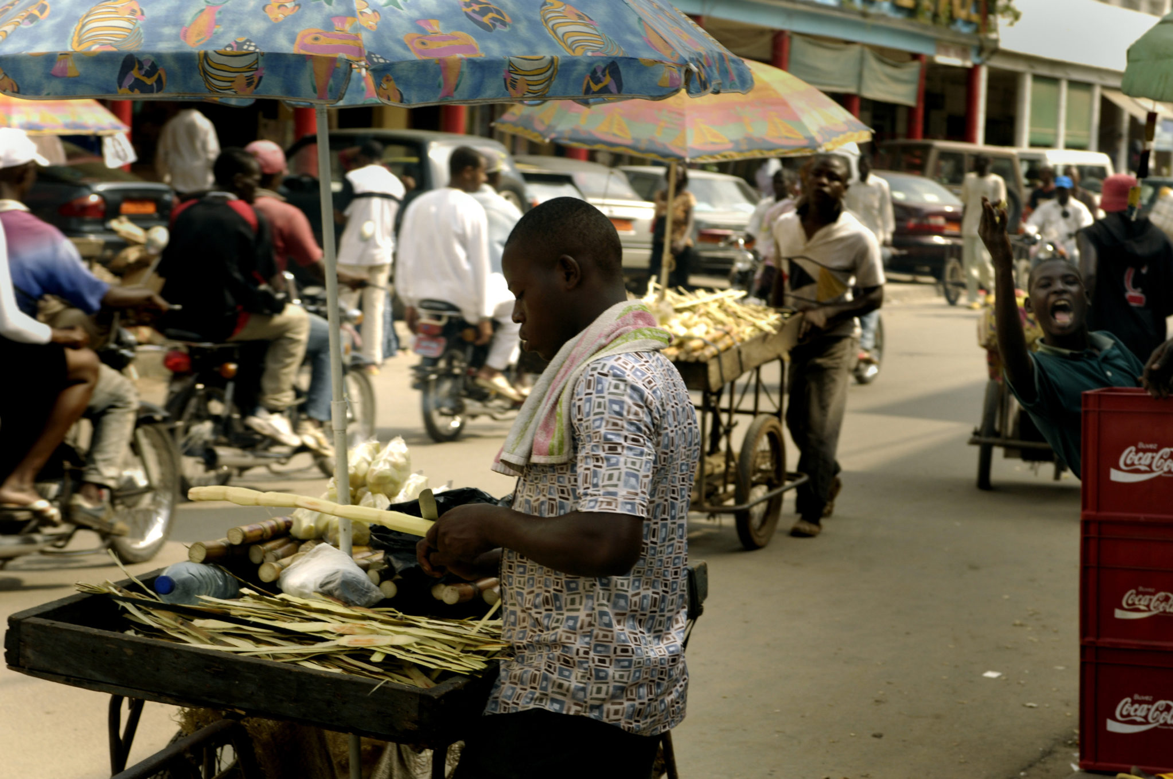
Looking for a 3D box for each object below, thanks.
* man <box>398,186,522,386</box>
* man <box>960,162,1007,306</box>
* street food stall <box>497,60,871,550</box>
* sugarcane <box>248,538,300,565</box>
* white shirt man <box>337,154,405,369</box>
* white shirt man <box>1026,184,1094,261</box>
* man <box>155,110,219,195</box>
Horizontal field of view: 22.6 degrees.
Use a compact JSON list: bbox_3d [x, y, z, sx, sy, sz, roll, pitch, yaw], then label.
[{"bbox_3d":[-0.693,-0.662,16.600,0.540,1.360,0.680,3,5,23],"label":"man"},{"bbox_3d":[4.430,-1.765,32.700,0.500,1.700,0.400,4,5,20],"label":"man"},{"bbox_3d":[0.456,-0.384,12.662,1.650,2.160,1.700,4,5,20],"label":"street food stall"},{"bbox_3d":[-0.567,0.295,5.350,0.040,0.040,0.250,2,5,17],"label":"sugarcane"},{"bbox_3d":[-1.585,-0.970,21.500,0.500,1.700,0.380,4,5,18],"label":"white shirt man"},{"bbox_3d":[4.493,-1.448,27.800,0.660,1.250,0.680,2,5,13],"label":"white shirt man"},{"bbox_3d":[-3.340,-1.750,24.600,0.540,1.700,0.360,2,4,-4],"label":"man"}]

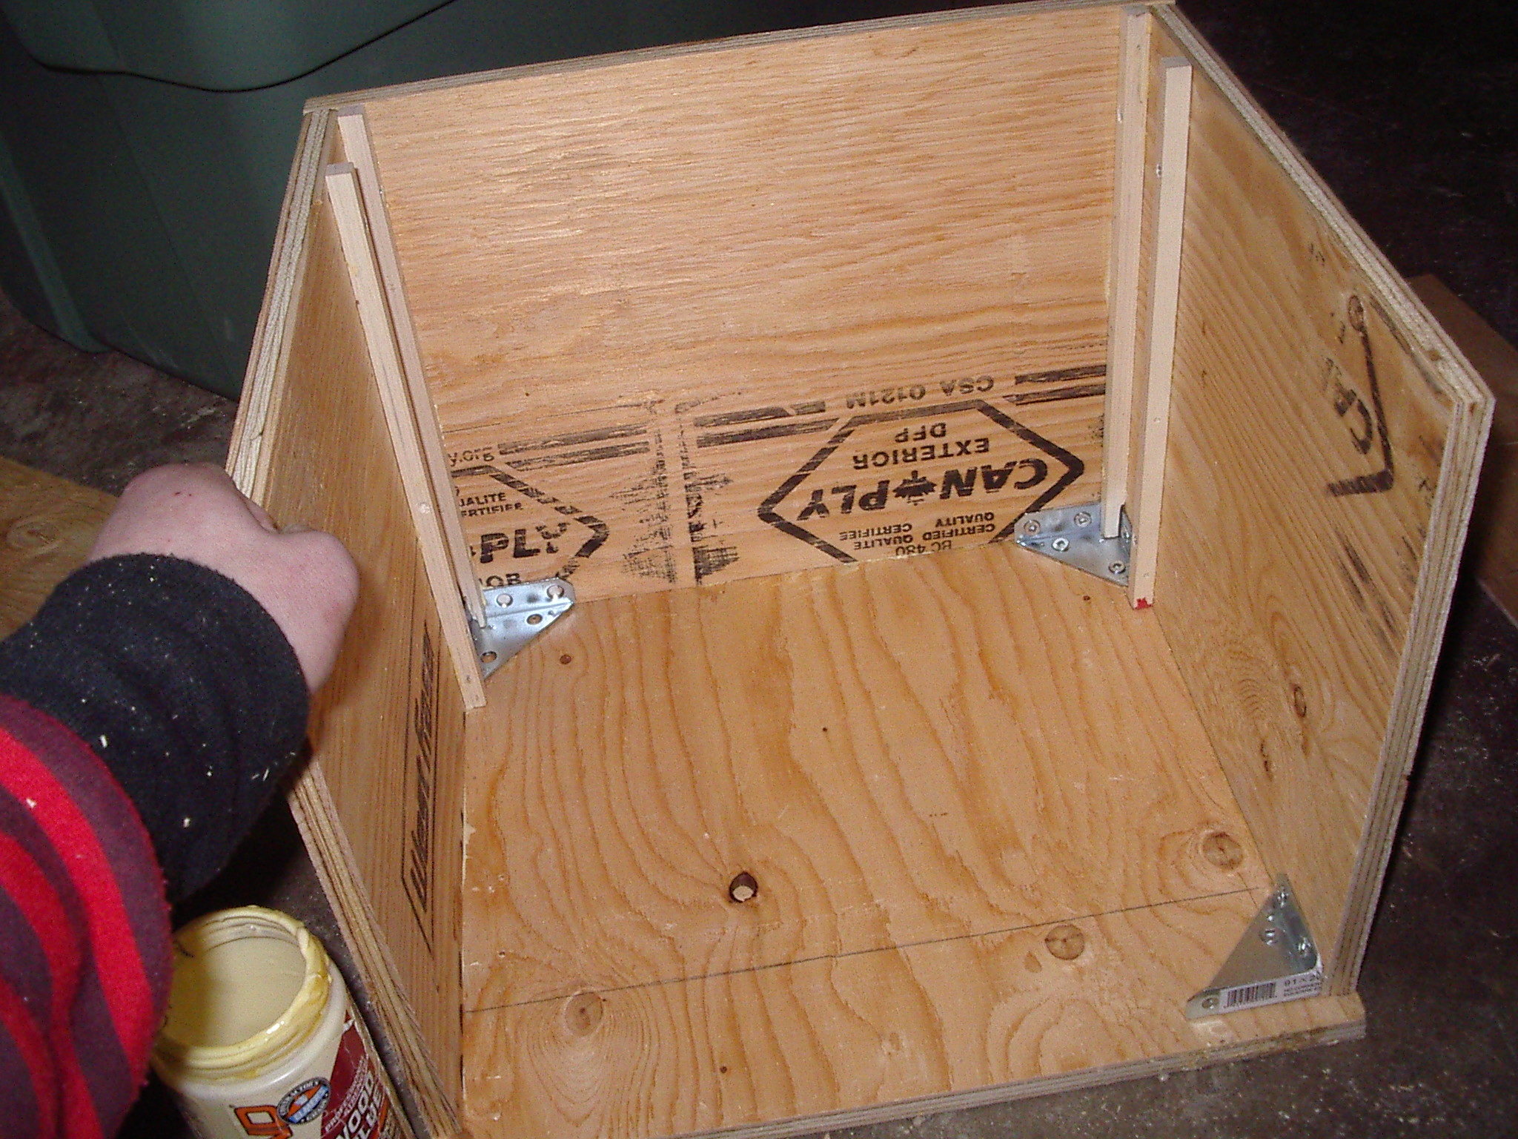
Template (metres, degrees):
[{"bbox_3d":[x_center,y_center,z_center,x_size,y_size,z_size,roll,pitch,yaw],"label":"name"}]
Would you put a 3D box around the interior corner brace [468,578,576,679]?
[{"bbox_3d":[-0.128,0.034,0.894,0.058,0.019,0.058,-8,40,-2],"label":"interior corner brace"}]

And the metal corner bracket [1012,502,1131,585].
[{"bbox_3d":[0.172,-0.009,0.903,0.058,0.019,0.058,-8,40,-2],"label":"metal corner bracket"}]

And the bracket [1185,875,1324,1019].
[{"bbox_3d":[0.202,0.156,0.705,0.058,0.019,0.058,-8,40,-2],"label":"bracket"}]

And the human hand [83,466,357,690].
[{"bbox_3d":[-0.152,0.003,0.475,0.083,0.074,0.098,3,18,11],"label":"human hand"}]

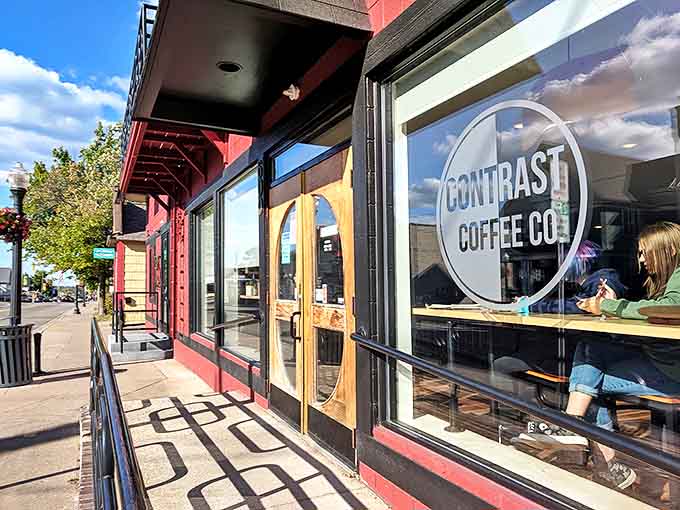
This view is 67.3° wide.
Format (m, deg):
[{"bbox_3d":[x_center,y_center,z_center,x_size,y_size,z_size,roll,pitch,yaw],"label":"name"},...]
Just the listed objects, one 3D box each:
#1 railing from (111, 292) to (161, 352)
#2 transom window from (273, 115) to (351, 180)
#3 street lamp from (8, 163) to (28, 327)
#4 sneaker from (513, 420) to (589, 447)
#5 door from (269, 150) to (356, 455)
[{"bbox_3d":[-4.708,1.505,12.093,1.120,1.220,2.600,1,-3,-25],"label":"railing"},{"bbox_3d":[-0.265,-0.865,4.257,0.070,0.250,1.780,1,-3,-25],"label":"transom window"},{"bbox_3d":[-5.825,0.249,9.189,0.380,3.870,0.380,1,-3,-25],"label":"street lamp"},{"bbox_3d":[0.936,0.791,2.270,0.285,0.115,0.105,-1,-3,3],"label":"sneaker"},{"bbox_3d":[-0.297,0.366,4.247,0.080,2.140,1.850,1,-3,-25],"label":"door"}]

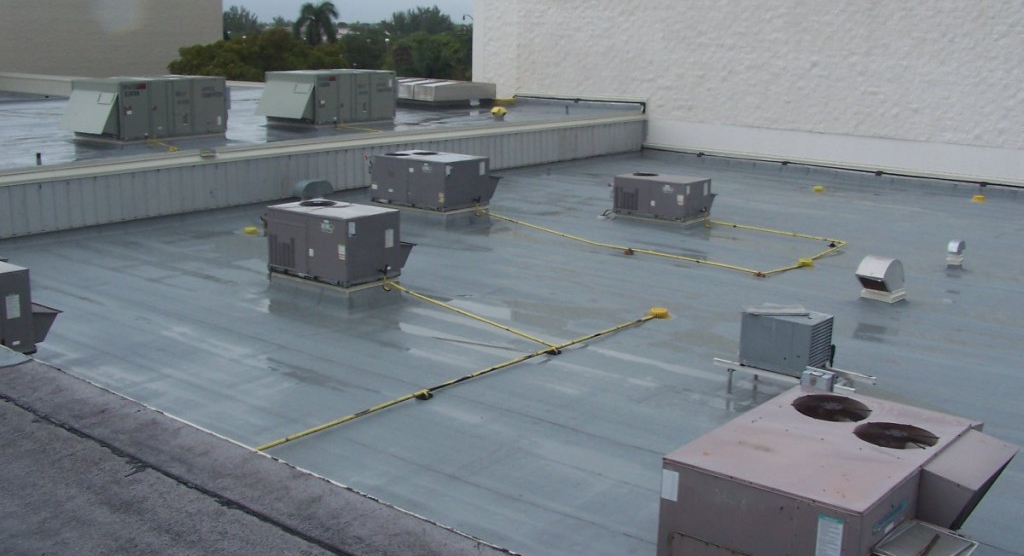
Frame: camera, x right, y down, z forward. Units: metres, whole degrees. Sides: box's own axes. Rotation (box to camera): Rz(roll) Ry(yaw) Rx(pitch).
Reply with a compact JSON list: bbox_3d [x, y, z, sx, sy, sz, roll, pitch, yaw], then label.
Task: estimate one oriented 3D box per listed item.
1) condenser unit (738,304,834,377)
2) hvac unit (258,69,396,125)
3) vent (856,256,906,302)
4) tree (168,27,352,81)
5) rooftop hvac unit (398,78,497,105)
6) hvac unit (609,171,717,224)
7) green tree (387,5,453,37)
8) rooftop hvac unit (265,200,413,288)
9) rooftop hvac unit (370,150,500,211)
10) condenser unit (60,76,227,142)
[{"bbox_3d":[3.347,0.747,13.719,0.903,0.686,0.613,10,16,38],"label":"condenser unit"},{"bbox_3d":[-5.886,-5.739,35.480,2.329,1.512,3.947,10,16,38],"label":"hvac unit"},{"bbox_3d":[6.199,-0.002,18.964,0.600,0.740,1.000,10,16,38],"label":"vent"},{"bbox_3d":[-15.900,-11.000,73.090,11.000,10.330,8.800,1,12,0],"label":"tree"},{"bbox_3d":[-3.760,-7.661,46.020,5.015,0.609,3.680,10,16,38],"label":"rooftop hvac unit"},{"bbox_3d":[3.558,-1.893,25.998,1.866,0.840,1.451,10,16,38],"label":"hvac unit"},{"bbox_3d":[-11.460,-27.410,141.440,8.500,13.610,8.000,1,12,0],"label":"green tree"},{"bbox_3d":[-2.816,-0.630,18.450,1.933,1.071,1.453,10,16,38],"label":"rooftop hvac unit"},{"bbox_3d":[-1.752,-2.237,25.605,2.287,1.064,1.765,10,16,38],"label":"rooftop hvac unit"},{"bbox_3d":[-10.047,-4.616,30.406,2.337,1.481,3.768,10,16,38],"label":"condenser unit"}]

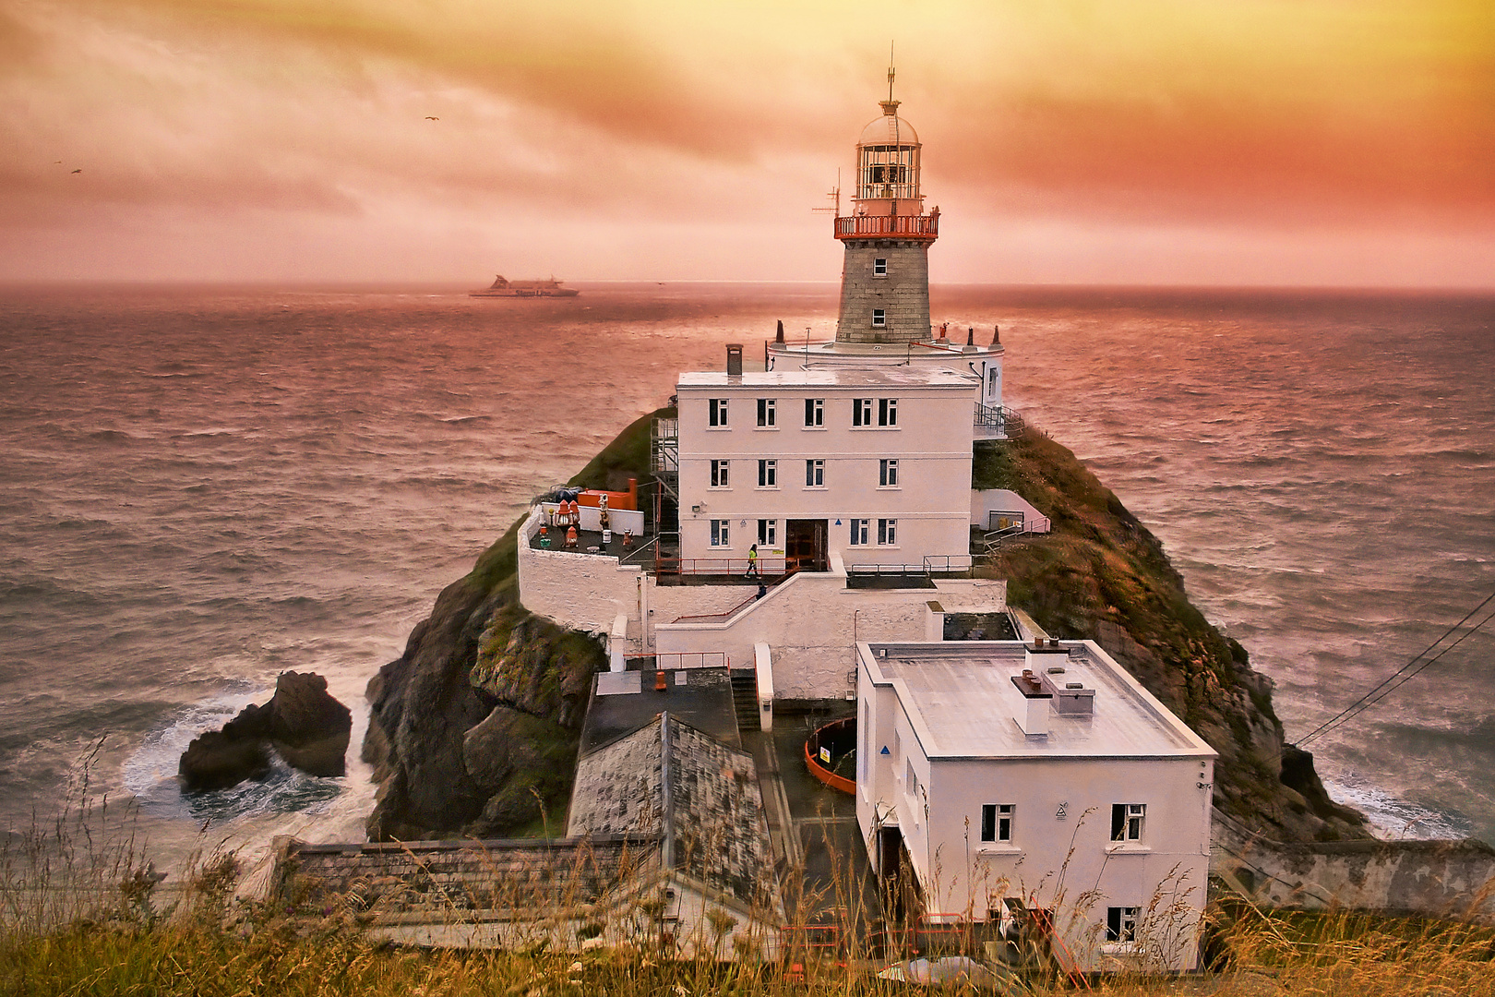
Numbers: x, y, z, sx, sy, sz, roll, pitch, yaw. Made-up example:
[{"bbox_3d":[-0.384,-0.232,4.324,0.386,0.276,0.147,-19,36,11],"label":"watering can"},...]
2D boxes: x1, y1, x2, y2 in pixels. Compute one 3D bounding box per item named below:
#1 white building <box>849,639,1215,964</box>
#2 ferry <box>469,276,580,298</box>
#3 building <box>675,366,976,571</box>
[{"bbox_3d":[8.643,9.498,38.421,8.810,6.800,10.470,0,11,-3],"label":"white building"},{"bbox_3d":[-414.675,-392.746,2155.662,209.000,40.000,27.000,-1,11,-8],"label":"ferry"},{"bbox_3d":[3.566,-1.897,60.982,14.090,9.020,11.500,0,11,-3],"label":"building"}]

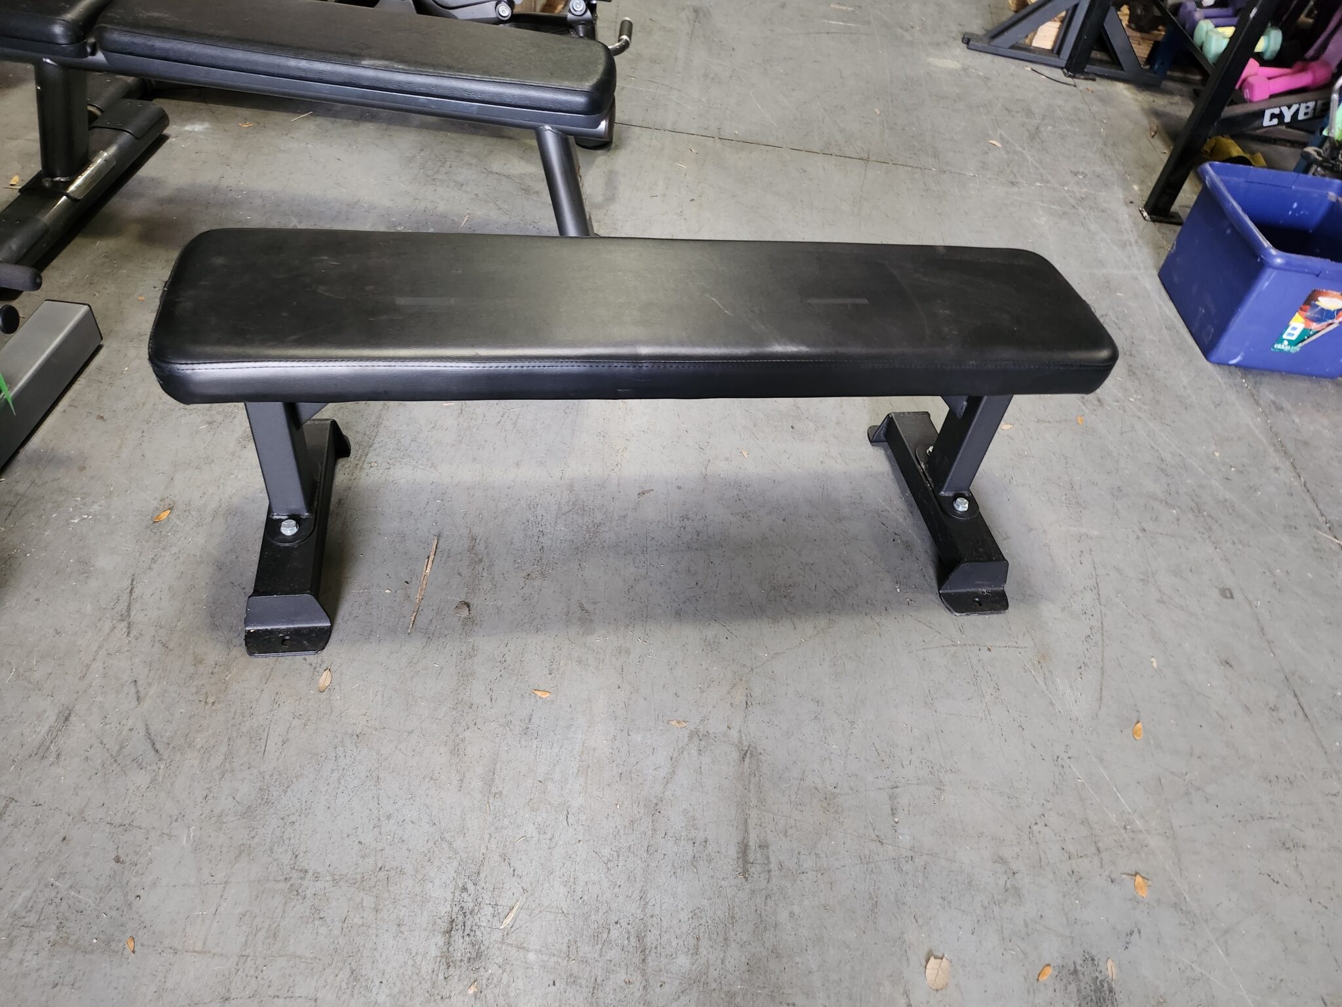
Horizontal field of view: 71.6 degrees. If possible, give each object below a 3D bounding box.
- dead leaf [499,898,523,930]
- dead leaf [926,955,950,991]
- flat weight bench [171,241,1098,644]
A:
[{"bbox_3d":[-0.184,0.470,1.071,0.011,0.009,0.046,26,47,16],"label":"dead leaf"},{"bbox_3d":[0.310,0.544,1.081,0.028,0.010,0.041,18,45,9],"label":"dead leaf"},{"bbox_3d":[-0.027,-0.124,1.381,1.215,0.443,0.453,-2,46,-11],"label":"flat weight bench"}]

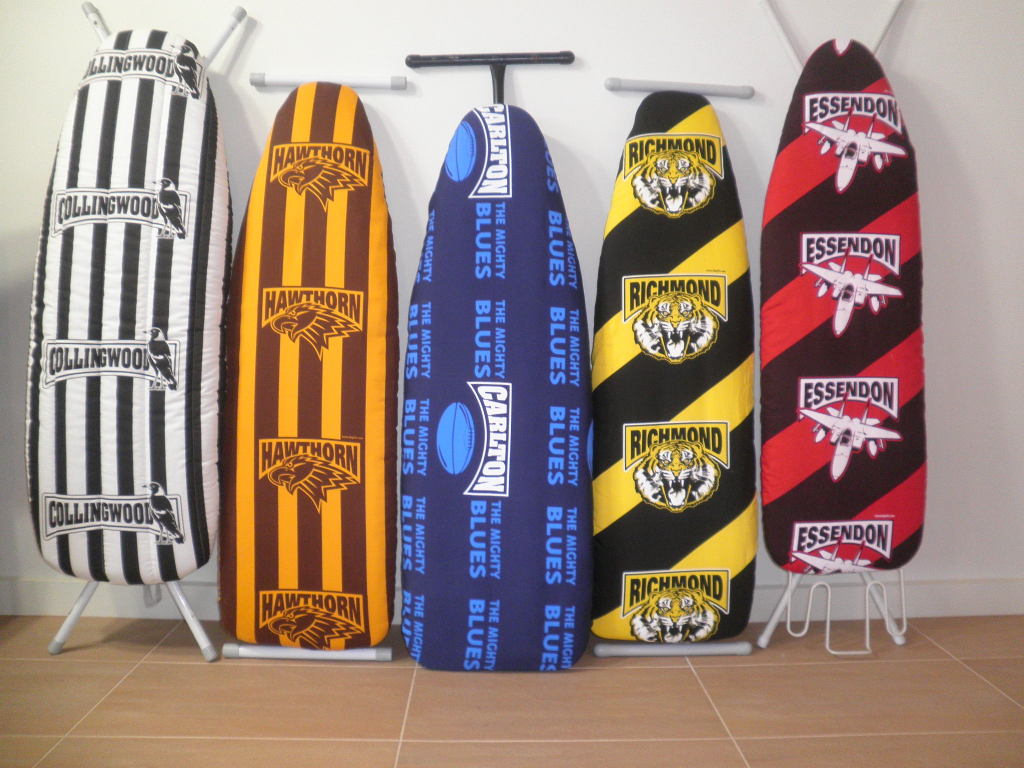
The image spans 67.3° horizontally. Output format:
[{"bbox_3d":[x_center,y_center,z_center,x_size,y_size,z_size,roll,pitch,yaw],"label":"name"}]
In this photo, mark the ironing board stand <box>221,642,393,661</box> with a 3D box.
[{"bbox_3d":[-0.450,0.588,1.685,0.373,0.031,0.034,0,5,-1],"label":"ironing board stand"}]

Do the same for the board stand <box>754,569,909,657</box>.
[{"bbox_3d":[0.730,0.517,1.752,0.325,0.180,0.110,0,5,-1],"label":"board stand"}]

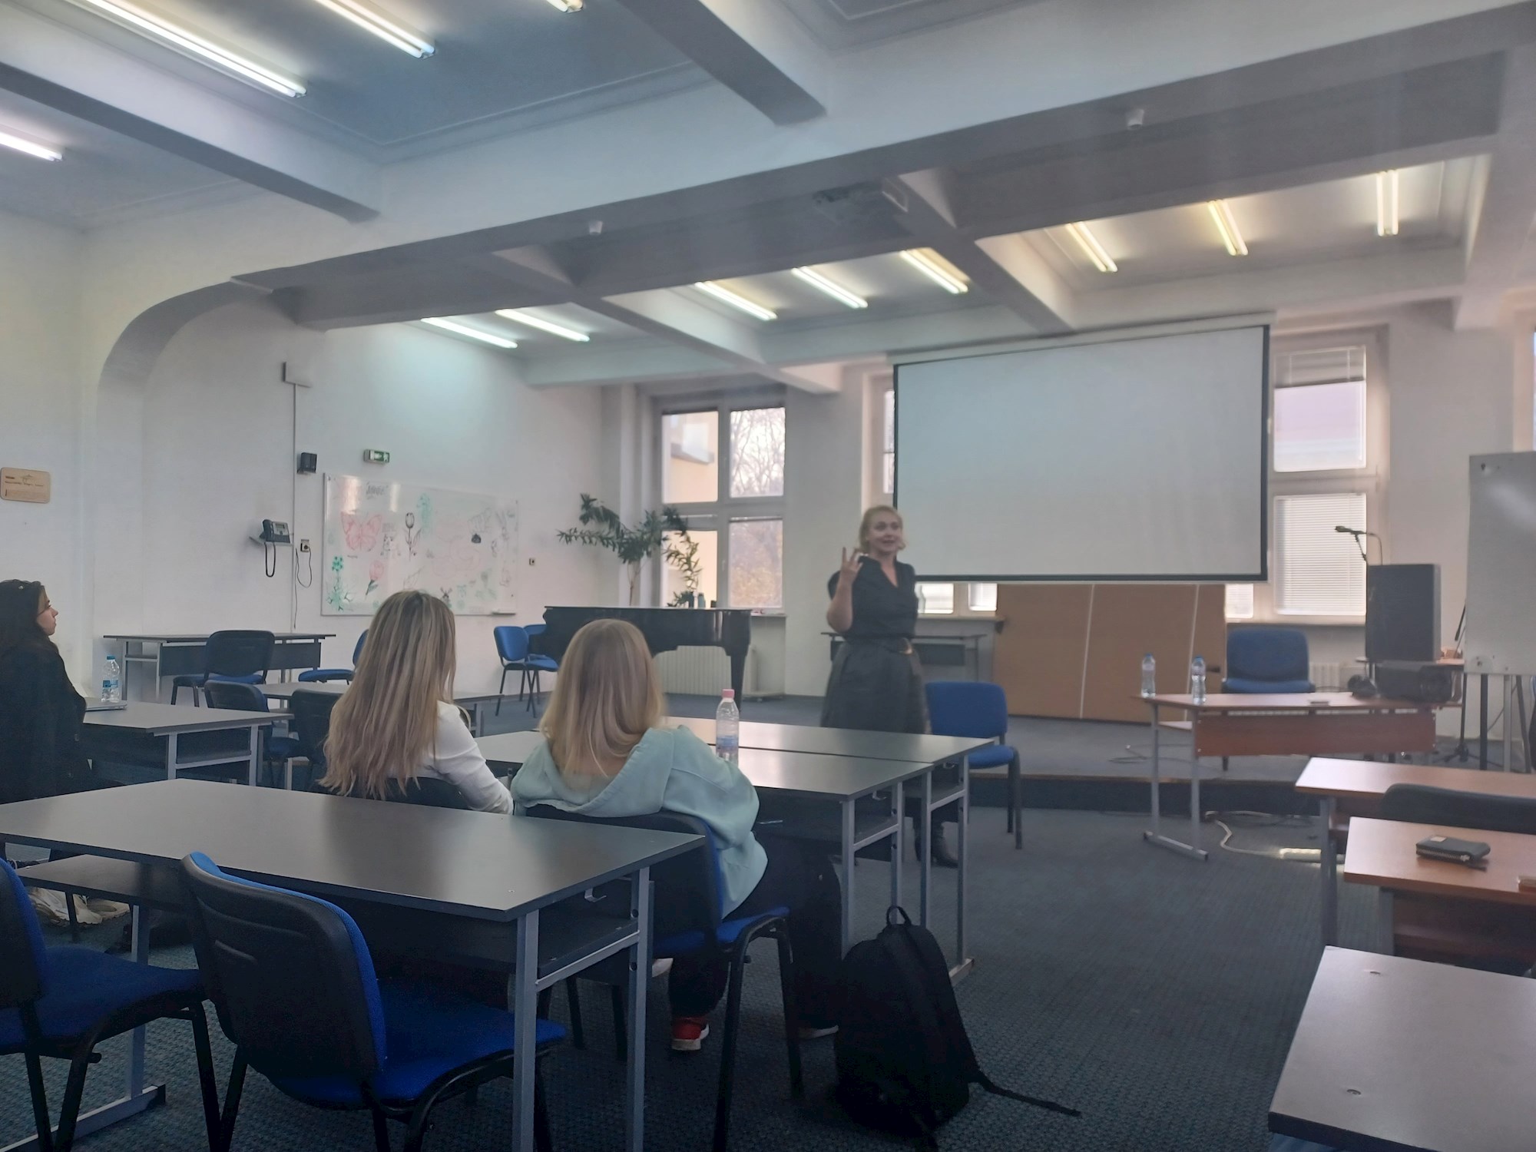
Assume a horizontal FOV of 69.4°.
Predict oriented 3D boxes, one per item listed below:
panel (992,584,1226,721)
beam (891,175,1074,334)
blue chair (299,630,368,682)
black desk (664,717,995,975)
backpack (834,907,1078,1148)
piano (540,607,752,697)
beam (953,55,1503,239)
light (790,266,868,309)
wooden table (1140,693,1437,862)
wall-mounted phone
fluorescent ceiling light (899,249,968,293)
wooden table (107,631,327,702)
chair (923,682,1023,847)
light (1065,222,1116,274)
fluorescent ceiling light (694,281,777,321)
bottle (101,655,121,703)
[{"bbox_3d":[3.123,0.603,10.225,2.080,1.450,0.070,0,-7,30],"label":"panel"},{"bbox_3d":[1.580,-2.429,8.106,0.320,0.390,3.950,0,-2,29],"label":"beam"},{"bbox_3d":[-3.270,0.793,8.350,0.540,0.820,0.500,1,-2,0],"label":"blue chair"},{"bbox_3d":[-0.038,0.960,4.129,1.600,0.736,0.660,0,-2,30],"label":"black desk"},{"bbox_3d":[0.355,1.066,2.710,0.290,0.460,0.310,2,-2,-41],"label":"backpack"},{"bbox_3d":[-1.240,0.787,10.560,1.480,0.980,1.680,2,-2,-44],"label":"piano"},{"bbox_3d":[2.564,-2.473,6.588,2.880,0.420,0.300,0,-2,29],"label":"beam"},{"bbox_3d":[0.513,-2.479,9.363,0.170,0.090,1.300,0,-2,29],"label":"light"},{"bbox_3d":[2.700,1.038,5.930,1.420,0.736,0.660,1,-2,-13],"label":"wooden table"},{"bbox_3d":[-4.257,-0.237,9.539,0.220,0.490,0.260,0,-2,29],"label":"wall-mounted phone"},{"bbox_3d":[1.279,-2.443,8.774,0.150,0.080,1.450,0,-2,29],"label":"fluorescent ceiling light"},{"bbox_3d":[-4.135,0.822,8.457,0.630,0.740,1.500,0,-2,29],"label":"wooden table"},{"bbox_3d":[1.062,0.970,5.865,0.530,0.810,0.570,0,-2,7],"label":"chair"},{"bbox_3d":[2.256,-2.380,7.859,0.160,0.100,1.500,0,-2,30],"label":"light"},{"bbox_3d":[-0.353,-2.369,9.381,0.160,0.100,1.500,0,-2,30],"label":"fluorescent ceiling light"},{"bbox_3d":[-2.950,0.458,4.985,0.072,0.215,0.072,0,-2,29],"label":"bottle"}]

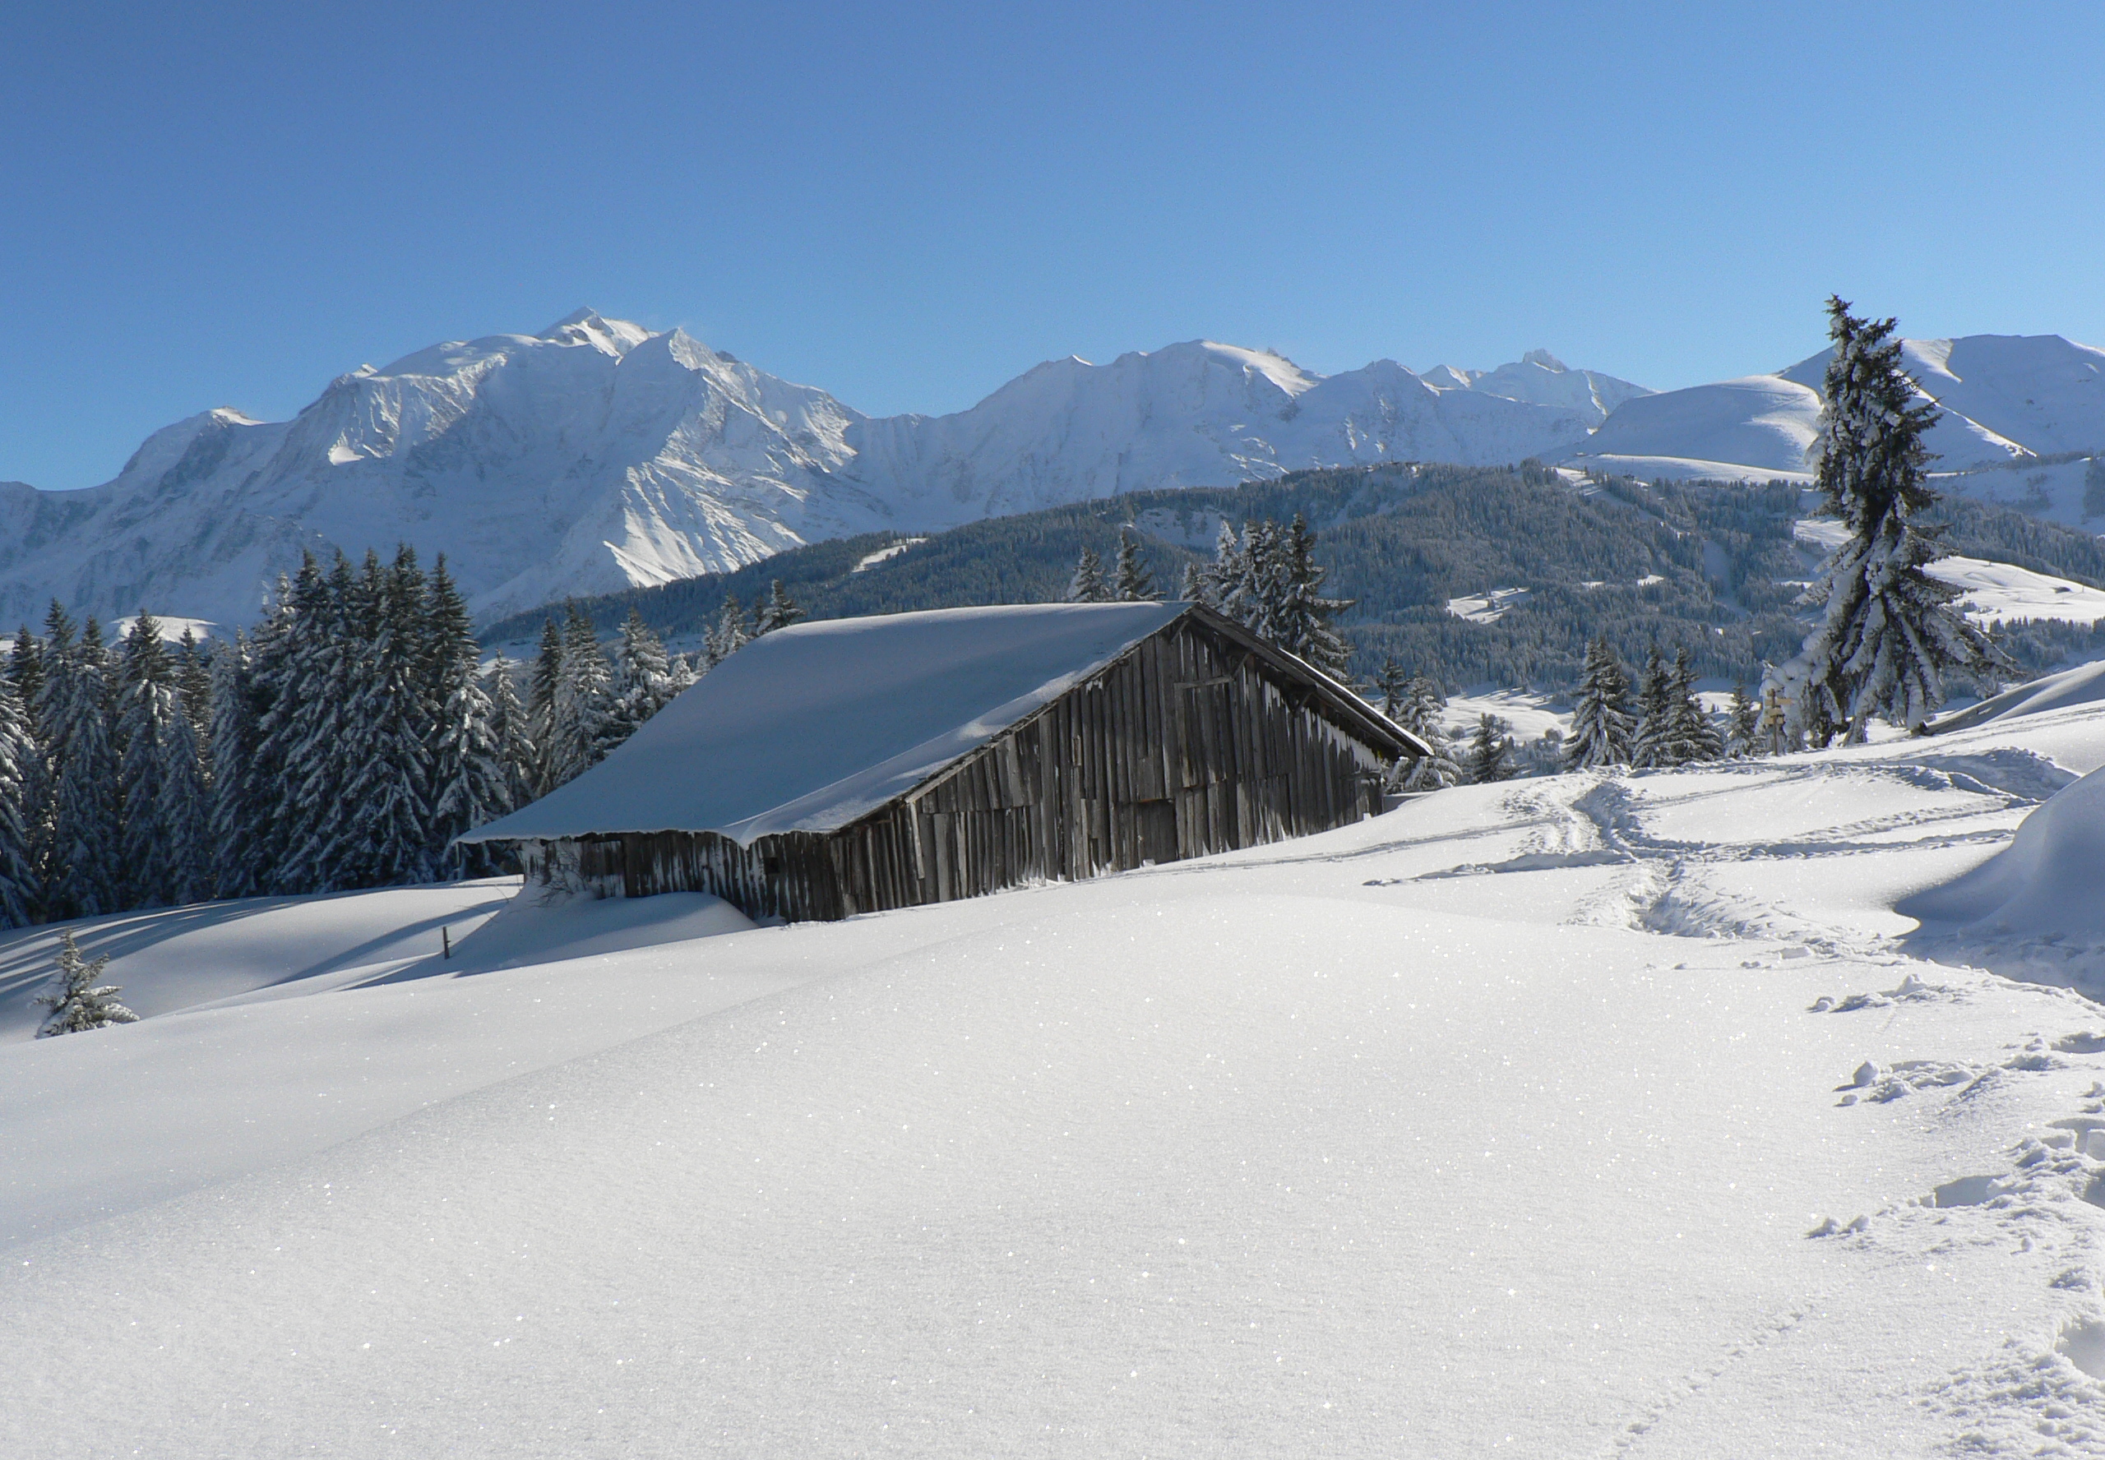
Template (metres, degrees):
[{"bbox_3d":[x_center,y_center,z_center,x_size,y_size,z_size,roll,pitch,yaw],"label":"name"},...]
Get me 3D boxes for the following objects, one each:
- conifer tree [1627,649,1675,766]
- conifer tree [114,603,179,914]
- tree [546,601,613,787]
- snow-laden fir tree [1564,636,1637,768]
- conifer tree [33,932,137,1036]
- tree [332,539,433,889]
[{"bbox_3d":[16.354,-0.558,66.000,1.696,3.391,1.696,-3,1,0],"label":"conifer tree"},{"bbox_3d":[-25.332,0.828,68.000,1.885,8.413,1.885,0,1,0],"label":"conifer tree"},{"bbox_3d":[-15.496,-0.054,80.000,2.488,8.059,2.488,0,1,0],"label":"tree"},{"bbox_3d":[14.837,-0.692,66.000,1.874,3.570,1.874,-3,1,0],"label":"snow-laden fir tree"},{"bbox_3d":[-9.549,2.507,24.000,0.974,1.071,0.974,-3,1,0],"label":"conifer tree"},{"bbox_3d":[-19.010,-0.303,69.000,2.986,9.703,2.986,0,1,0],"label":"tree"}]

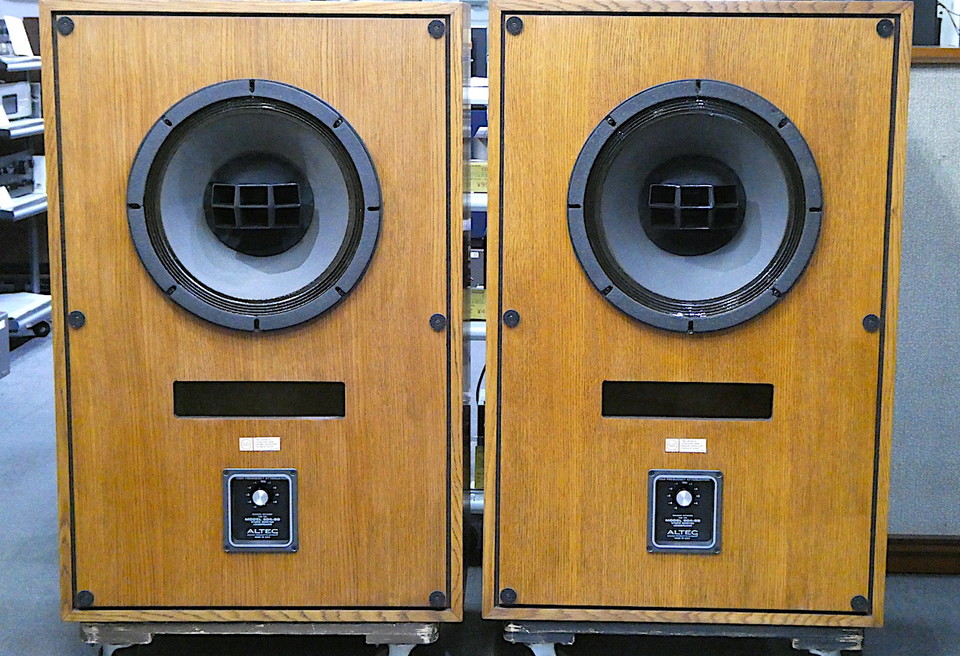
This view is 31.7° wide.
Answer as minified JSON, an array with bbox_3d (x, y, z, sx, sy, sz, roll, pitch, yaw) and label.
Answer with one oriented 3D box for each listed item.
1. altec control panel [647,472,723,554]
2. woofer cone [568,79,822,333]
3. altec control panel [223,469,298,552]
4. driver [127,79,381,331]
[{"bbox_3d":[0.336,0.302,2.774,0.122,0.138,0.030,1,9,3],"label":"altec control panel"},{"bbox_3d":[0.346,-0.206,2.763,0.405,0.405,0.160,1,9,3],"label":"woofer cone"},{"bbox_3d":[-0.361,0.300,2.777,0.122,0.138,0.030,0,9,-1],"label":"altec control panel"},{"bbox_3d":[-0.362,-0.208,2.765,0.405,0.405,0.160,0,9,-1],"label":"driver"}]

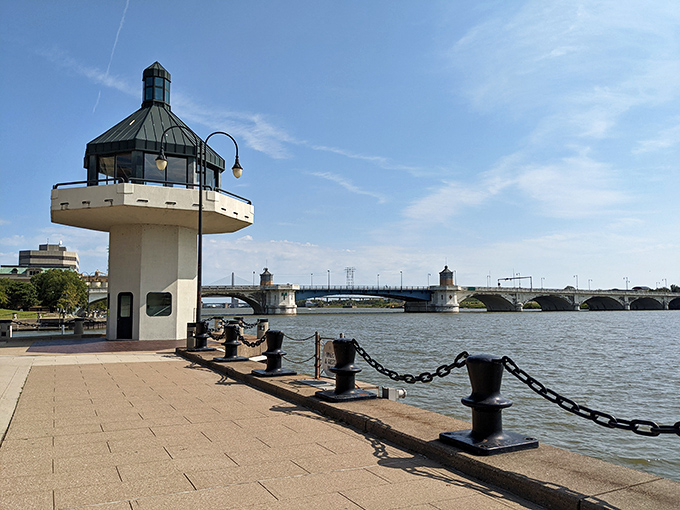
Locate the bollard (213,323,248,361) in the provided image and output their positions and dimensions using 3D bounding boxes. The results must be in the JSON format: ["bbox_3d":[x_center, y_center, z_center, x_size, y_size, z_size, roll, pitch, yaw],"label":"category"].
[{"bbox_3d":[-2.769,2.246,13.515,0.694,0.878,0.694,3,-6,-28],"label":"bollard"}]

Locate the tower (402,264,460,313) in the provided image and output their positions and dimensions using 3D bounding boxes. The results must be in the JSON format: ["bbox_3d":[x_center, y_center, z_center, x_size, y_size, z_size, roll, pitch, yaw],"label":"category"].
[{"bbox_3d":[38.480,14.899,225.303,14.500,19.600,18.000,3,-6,-30],"label":"tower"}]

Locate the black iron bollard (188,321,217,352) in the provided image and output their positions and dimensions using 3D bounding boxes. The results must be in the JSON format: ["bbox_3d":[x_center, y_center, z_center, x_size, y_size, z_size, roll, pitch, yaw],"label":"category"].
[{"bbox_3d":[-4.242,2.510,16.341,0.694,0.878,0.694,3,-6,-28],"label":"black iron bollard"}]

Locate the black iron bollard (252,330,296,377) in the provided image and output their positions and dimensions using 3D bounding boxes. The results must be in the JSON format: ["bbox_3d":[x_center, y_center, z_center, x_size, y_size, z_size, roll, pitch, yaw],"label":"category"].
[{"bbox_3d":[-1.340,1.992,10.796,0.694,0.878,0.694,3,-6,-28],"label":"black iron bollard"}]

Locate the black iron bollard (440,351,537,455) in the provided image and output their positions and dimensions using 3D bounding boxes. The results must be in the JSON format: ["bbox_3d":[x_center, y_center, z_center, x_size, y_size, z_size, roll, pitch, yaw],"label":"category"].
[{"bbox_3d":[1.521,1.497,5.504,0.694,0.878,0.694,3,-6,-28],"label":"black iron bollard"}]

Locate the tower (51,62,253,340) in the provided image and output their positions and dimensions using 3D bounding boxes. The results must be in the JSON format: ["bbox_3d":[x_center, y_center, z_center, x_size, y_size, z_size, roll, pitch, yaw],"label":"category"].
[{"bbox_3d":[-9.270,-2.943,26.627,9.055,14.039,9.055,-2,-6,17],"label":"tower"}]

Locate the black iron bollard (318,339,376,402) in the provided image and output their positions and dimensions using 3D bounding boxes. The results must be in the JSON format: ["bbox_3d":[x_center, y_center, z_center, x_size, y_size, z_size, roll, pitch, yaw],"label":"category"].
[{"bbox_3d":[0.079,1.748,8.190,0.694,0.878,0.694,3,-6,-28],"label":"black iron bollard"}]

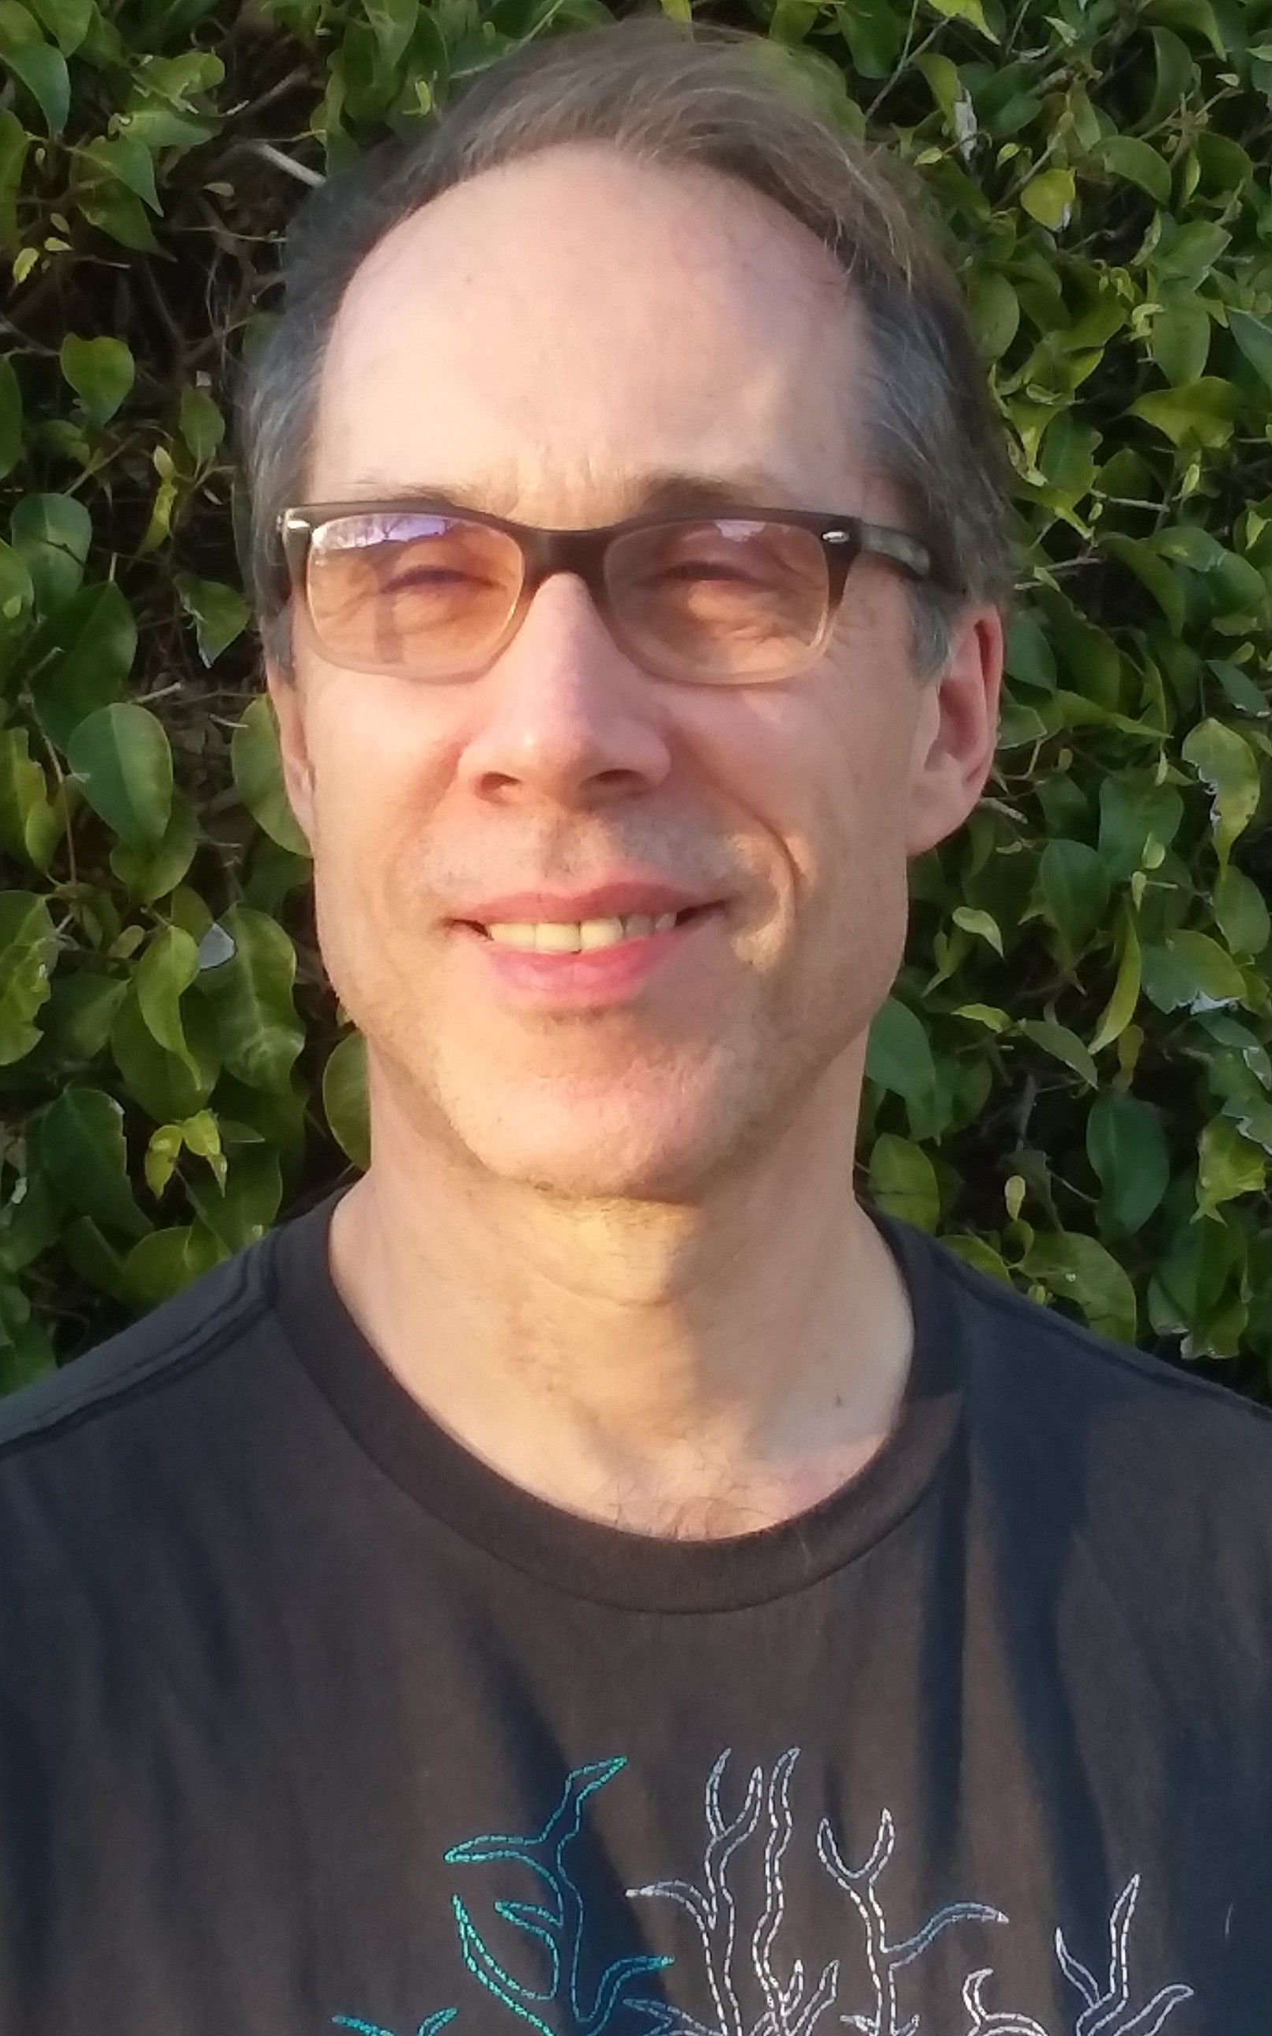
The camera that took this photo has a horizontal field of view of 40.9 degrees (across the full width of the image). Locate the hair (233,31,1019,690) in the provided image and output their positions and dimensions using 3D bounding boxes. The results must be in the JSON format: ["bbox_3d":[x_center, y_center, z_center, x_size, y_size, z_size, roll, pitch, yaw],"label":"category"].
[{"bbox_3d":[-0.001,-0.168,0.470,0.195,0.200,0.200,1,0,12],"label":"hair"}]

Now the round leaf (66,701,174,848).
[{"bbox_3d":[-0.242,-0.115,0.800,0.048,0.070,0.016,-8,-15,-5],"label":"round leaf"}]

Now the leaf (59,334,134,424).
[{"bbox_3d":[-0.265,-0.315,0.840,0.037,0.046,0.013,1,-12,-3],"label":"leaf"}]

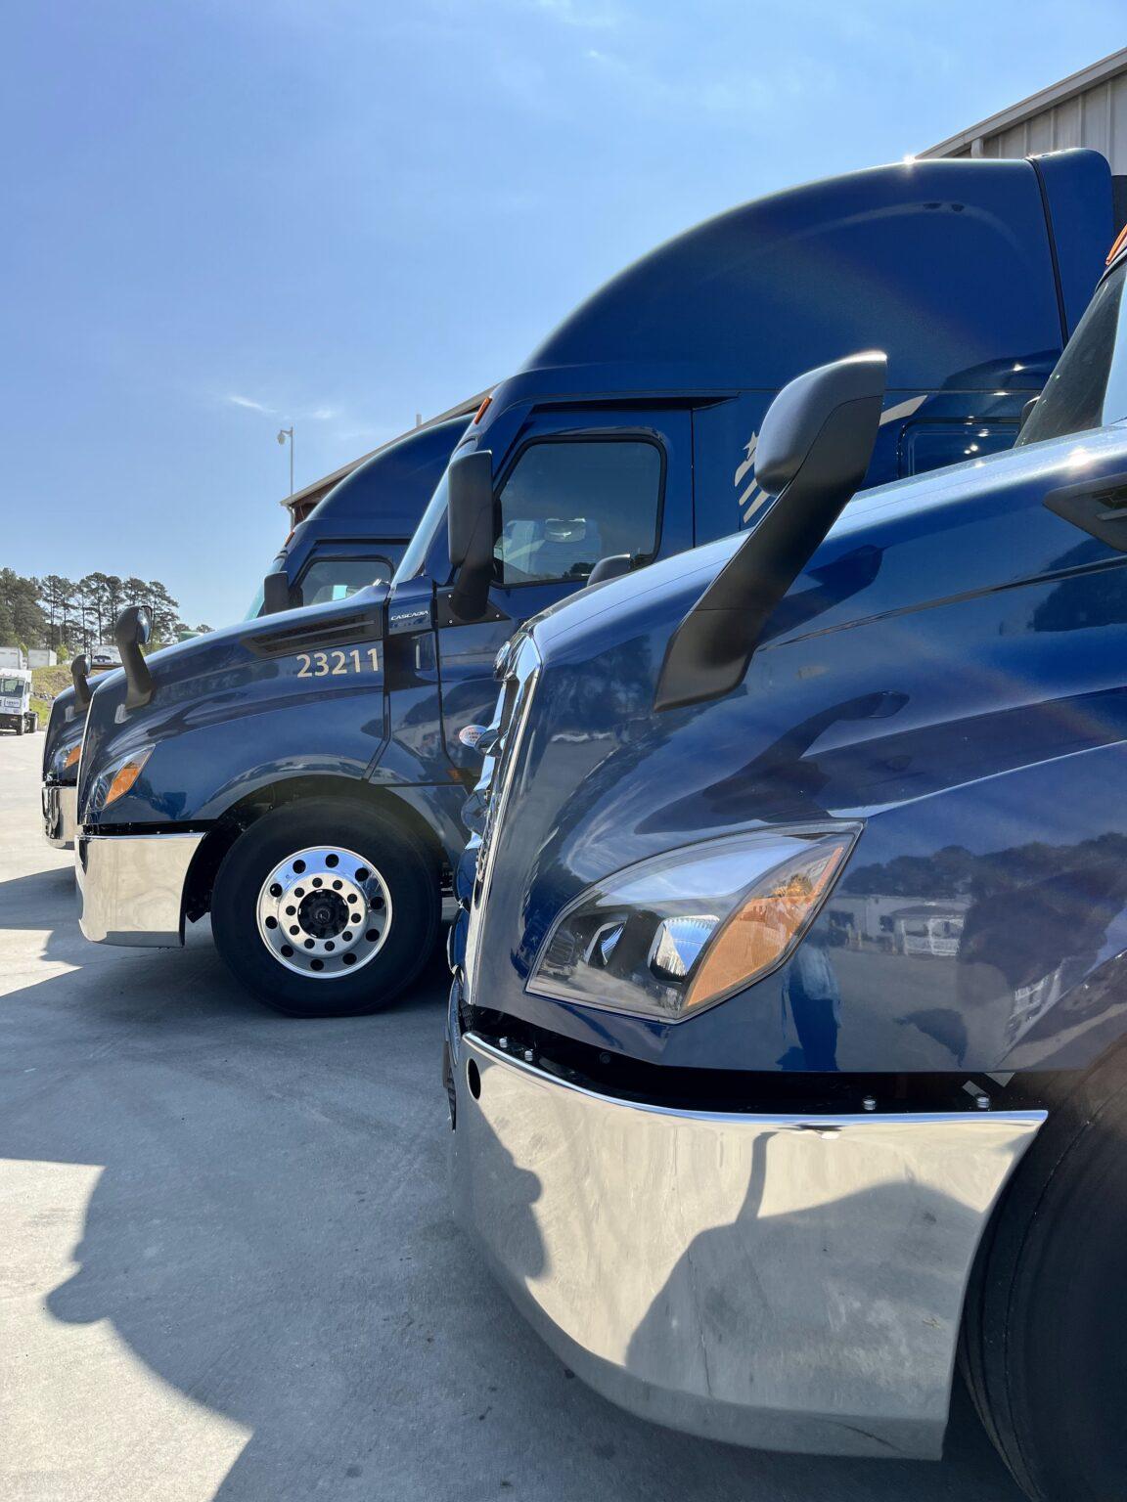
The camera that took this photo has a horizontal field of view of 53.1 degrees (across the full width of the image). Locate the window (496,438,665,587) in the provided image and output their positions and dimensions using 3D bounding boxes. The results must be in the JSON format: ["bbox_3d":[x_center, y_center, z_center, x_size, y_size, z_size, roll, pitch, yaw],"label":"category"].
[{"bbox_3d":[0.065,-1.090,5.120,0.760,0.690,0.050,0,-2,-1],"label":"window"}]

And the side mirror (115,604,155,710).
[{"bbox_3d":[-1.940,-0.415,5.170,0.270,0.460,0.400,0,2,-1],"label":"side mirror"}]

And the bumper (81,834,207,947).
[{"bbox_3d":[-2.040,0.585,6.170,0.900,0.540,2.400,0,2,-1],"label":"bumper"}]

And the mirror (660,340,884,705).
[{"bbox_3d":[0.294,-0.290,1.688,0.270,0.460,0.400,1,2,0],"label":"mirror"}]

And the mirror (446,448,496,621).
[{"bbox_3d":[-0.400,-0.930,4.930,0.200,0.700,0.340,0,2,-1],"label":"mirror"}]

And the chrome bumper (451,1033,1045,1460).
[{"bbox_3d":[0.218,0.711,2.689,0.900,0.540,2.400,1,2,0],"label":"chrome bumper"}]

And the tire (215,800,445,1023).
[{"bbox_3d":[-1.060,0.705,5.150,1.000,1.000,0.280,0,2,-1],"label":"tire"}]

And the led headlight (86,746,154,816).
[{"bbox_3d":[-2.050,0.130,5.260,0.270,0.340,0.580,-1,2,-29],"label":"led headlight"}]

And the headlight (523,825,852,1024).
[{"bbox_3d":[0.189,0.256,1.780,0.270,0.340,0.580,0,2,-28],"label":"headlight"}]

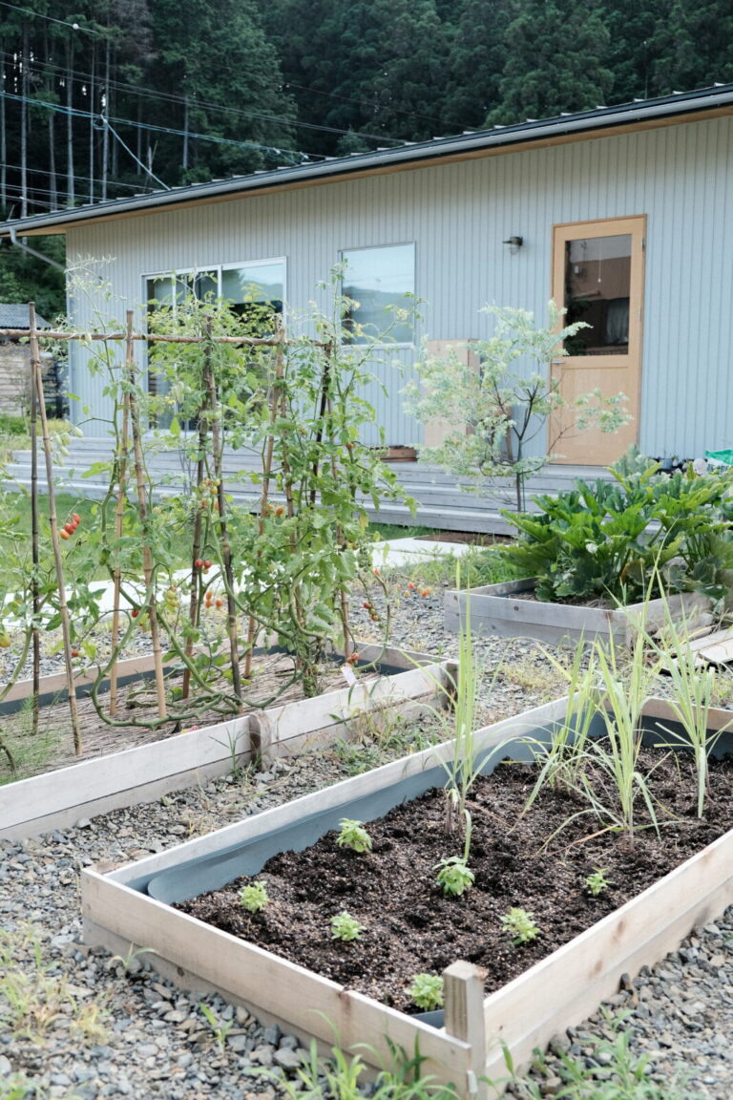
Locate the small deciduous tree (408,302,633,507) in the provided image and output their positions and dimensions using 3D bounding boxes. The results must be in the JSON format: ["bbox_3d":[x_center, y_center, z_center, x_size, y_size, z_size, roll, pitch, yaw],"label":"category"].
[{"bbox_3d":[1.231,-1.082,9.000,1.830,1.900,1.650,1,7,8],"label":"small deciduous tree"}]

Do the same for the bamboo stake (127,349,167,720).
[{"bbox_3d":[-0.699,-0.037,3.514,0.024,1.199,0.024,-5,5,-11],"label":"bamboo stake"}]

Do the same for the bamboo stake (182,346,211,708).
[{"bbox_3d":[-0.584,-0.077,3.777,0.022,1.224,0.022,3,8,-9],"label":"bamboo stake"}]

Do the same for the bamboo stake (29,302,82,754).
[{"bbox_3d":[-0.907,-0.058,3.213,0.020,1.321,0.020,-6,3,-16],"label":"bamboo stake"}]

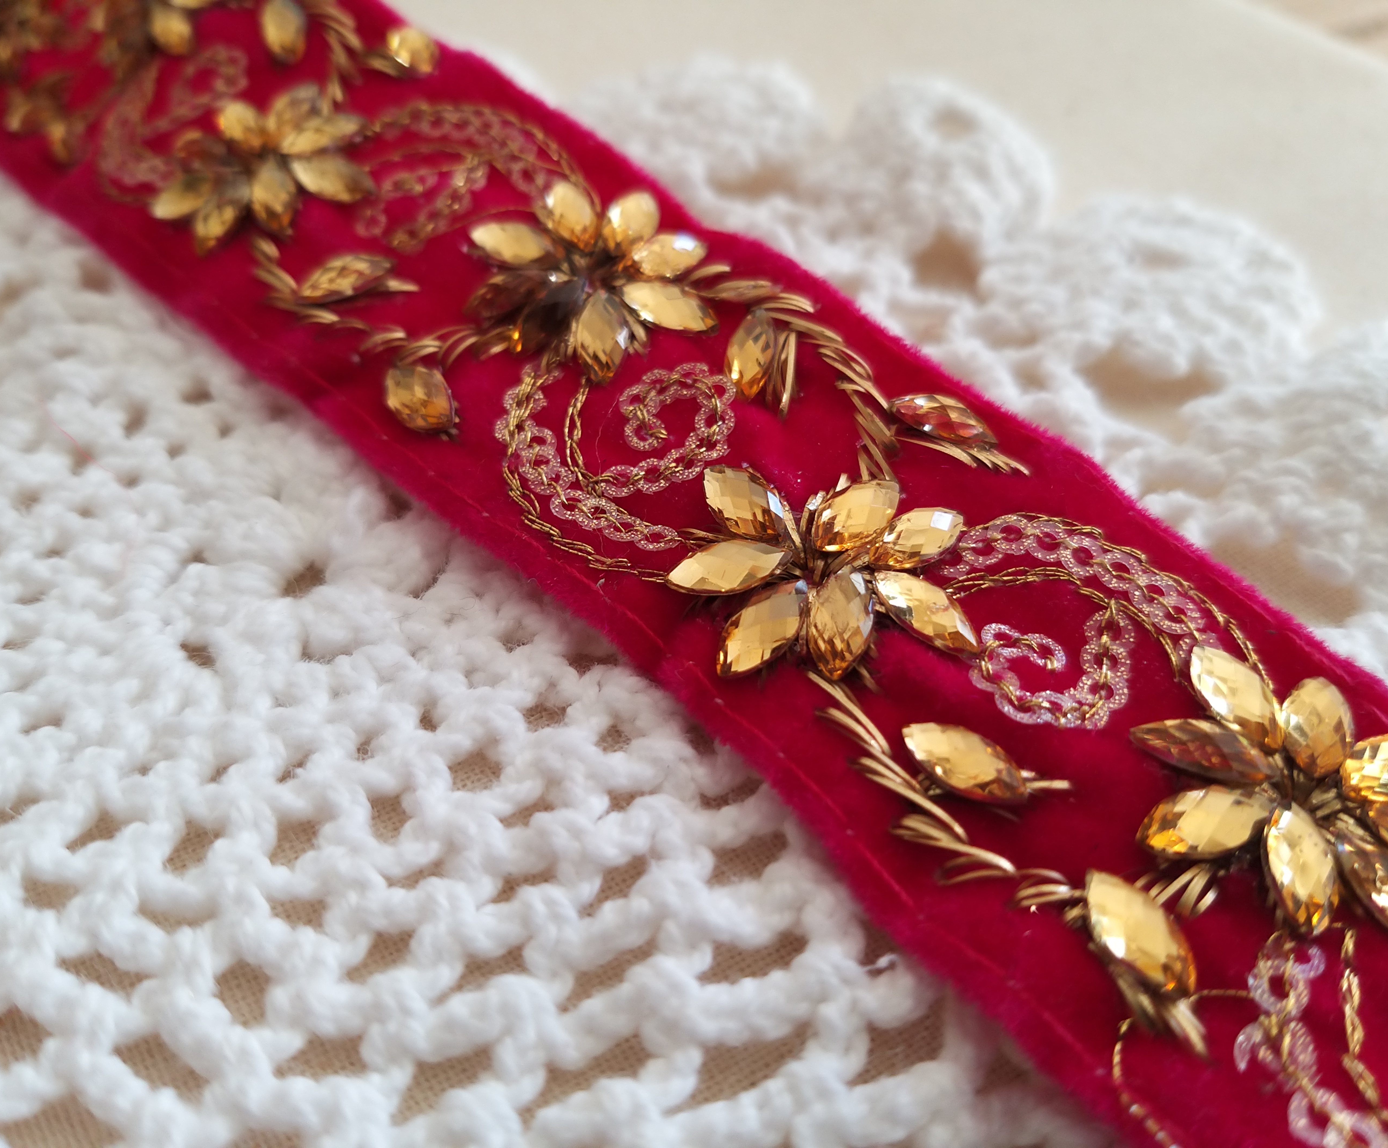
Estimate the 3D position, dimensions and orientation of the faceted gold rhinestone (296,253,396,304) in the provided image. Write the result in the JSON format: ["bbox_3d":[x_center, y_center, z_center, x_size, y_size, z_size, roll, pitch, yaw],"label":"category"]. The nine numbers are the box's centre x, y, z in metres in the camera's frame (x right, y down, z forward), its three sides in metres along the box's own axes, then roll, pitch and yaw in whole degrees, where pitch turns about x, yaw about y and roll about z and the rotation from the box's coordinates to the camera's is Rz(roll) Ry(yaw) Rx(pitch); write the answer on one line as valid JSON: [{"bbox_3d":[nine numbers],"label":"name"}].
[{"bbox_3d":[-0.036,-0.030,0.121,0.010,0.004,0.005,-26,45,-10],"label":"faceted gold rhinestone"}]

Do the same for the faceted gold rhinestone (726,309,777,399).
[{"bbox_3d":[0.006,-0.022,0.116,0.005,0.004,0.011,7,63,6],"label":"faceted gold rhinestone"}]

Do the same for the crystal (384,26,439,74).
[{"bbox_3d":[-0.033,-0.062,0.139,0.005,0.004,0.010,-36,56,-21],"label":"crystal"}]

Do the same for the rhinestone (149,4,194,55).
[{"bbox_3d":[-0.062,-0.065,0.141,0.005,0.004,0.010,-27,62,-13],"label":"rhinestone"}]

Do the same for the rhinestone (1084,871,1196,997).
[{"bbox_3d":[0.033,0.026,0.088,0.005,0.004,0.011,-32,67,-14],"label":"rhinestone"}]

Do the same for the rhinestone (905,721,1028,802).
[{"bbox_3d":[0.022,0.015,0.095,0.011,0.004,0.005,29,70,15],"label":"rhinestone"}]

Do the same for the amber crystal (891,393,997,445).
[{"bbox_3d":[0.024,-0.015,0.112,0.011,0.004,0.005,20,42,9],"label":"amber crystal"}]

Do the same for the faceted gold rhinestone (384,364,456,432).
[{"bbox_3d":[-0.026,-0.017,0.113,0.005,0.004,0.011,-38,50,-16],"label":"faceted gold rhinestone"}]

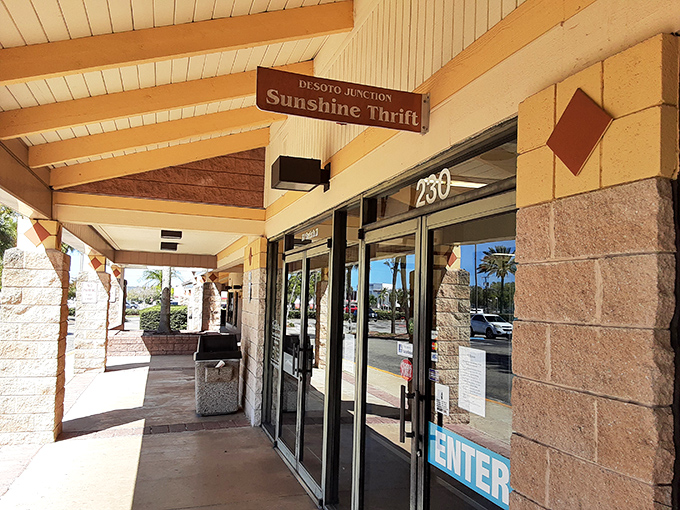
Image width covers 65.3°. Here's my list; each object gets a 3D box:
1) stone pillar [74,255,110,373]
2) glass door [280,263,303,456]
[{"bbox_3d":[-5.247,1.219,11.321,0.600,2.500,0.500,3,-5,-18],"label":"stone pillar"},{"bbox_3d":[-0.516,1.070,5.721,0.070,2.100,0.920,3,-5,-18],"label":"glass door"}]

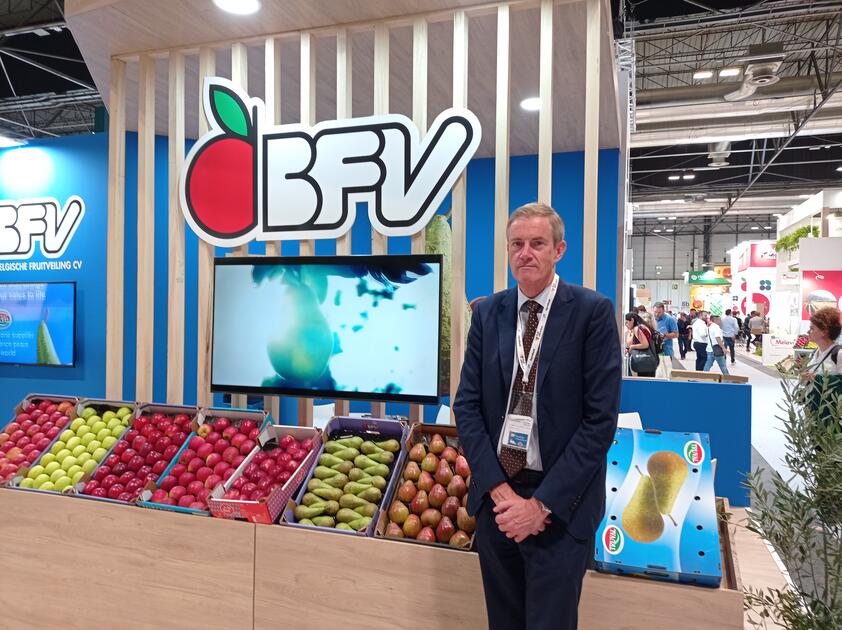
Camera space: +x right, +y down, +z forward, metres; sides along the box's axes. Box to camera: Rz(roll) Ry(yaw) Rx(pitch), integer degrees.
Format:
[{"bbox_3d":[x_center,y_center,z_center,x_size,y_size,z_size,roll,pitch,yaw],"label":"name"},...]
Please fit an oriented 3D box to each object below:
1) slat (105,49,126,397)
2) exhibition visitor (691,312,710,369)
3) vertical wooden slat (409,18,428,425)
[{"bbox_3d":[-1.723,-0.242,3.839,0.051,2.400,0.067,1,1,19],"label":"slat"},{"bbox_3d":[5.862,0.786,14.306,0.520,1.720,0.340,1,0,30],"label":"exhibition visitor"},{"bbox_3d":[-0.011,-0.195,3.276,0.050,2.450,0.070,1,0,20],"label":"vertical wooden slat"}]

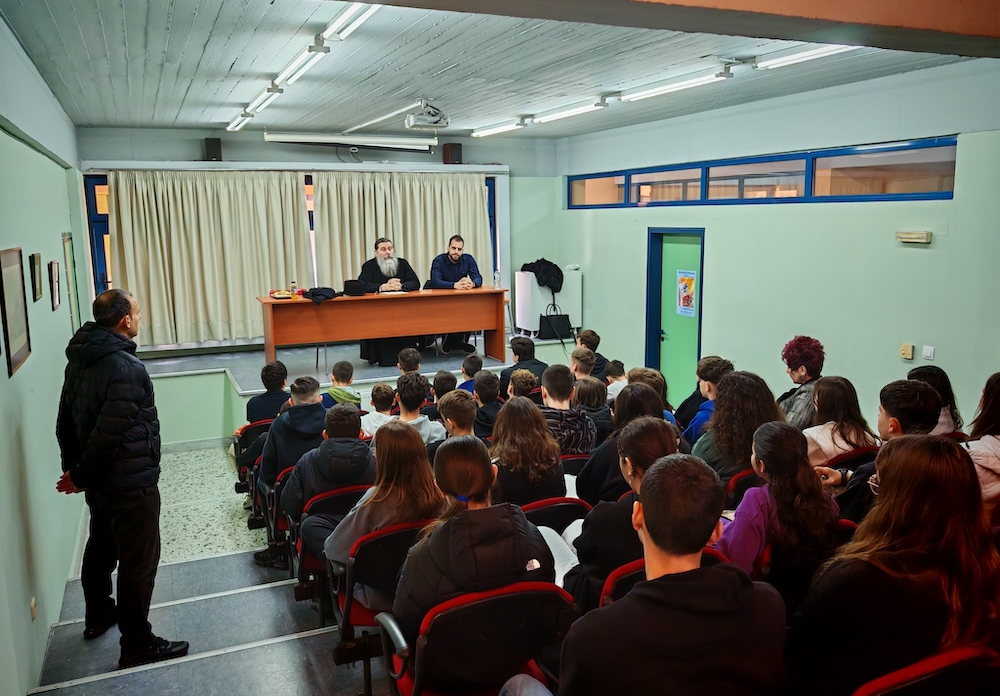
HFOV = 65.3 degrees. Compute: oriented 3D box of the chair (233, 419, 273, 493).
[{"bbox_3d":[-1.876,0.916,6.389,0.540,0.800,0.560,-5,11,-24],"label":"chair"}]

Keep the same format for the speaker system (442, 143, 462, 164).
[{"bbox_3d":[-0.607,-2.512,10.128,0.160,0.240,0.210,-5,11,-24],"label":"speaker system"}]

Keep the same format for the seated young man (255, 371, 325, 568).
[{"bbox_3d":[-1.247,0.789,4.869,0.530,1.290,0.740,-5,11,-24],"label":"seated young man"}]

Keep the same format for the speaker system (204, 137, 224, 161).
[{"bbox_3d":[-3.505,-2.420,9.534,0.185,0.285,0.200,-5,11,-24],"label":"speaker system"}]

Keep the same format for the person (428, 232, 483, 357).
[{"bbox_3d":[-0.475,-0.575,8.522,0.600,1.320,0.820,-4,10,-17],"label":"person"}]

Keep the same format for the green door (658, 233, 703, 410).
[{"bbox_3d":[2.175,-0.246,9.142,0.060,2.090,0.920,-5,11,-24],"label":"green door"}]

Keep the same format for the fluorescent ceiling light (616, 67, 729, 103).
[{"bbox_3d":[1.320,-2.049,6.061,0.170,0.090,1.250,-5,11,-24],"label":"fluorescent ceiling light"}]

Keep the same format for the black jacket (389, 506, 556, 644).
[{"bbox_3d":[-0.074,0.718,2.325,0.530,0.560,0.400,-5,11,-24],"label":"black jacket"}]

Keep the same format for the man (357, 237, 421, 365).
[{"bbox_3d":[-1.250,-0.538,8.607,0.700,1.325,0.850,-3,10,-16],"label":"man"}]

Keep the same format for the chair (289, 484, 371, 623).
[{"bbox_3d":[-0.811,1.015,3.994,0.540,0.840,0.620,-5,11,-24],"label":"chair"}]

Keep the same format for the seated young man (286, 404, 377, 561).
[{"bbox_3d":[-0.885,0.834,4.075,0.560,1.170,0.760,-5,11,-24],"label":"seated young man"}]

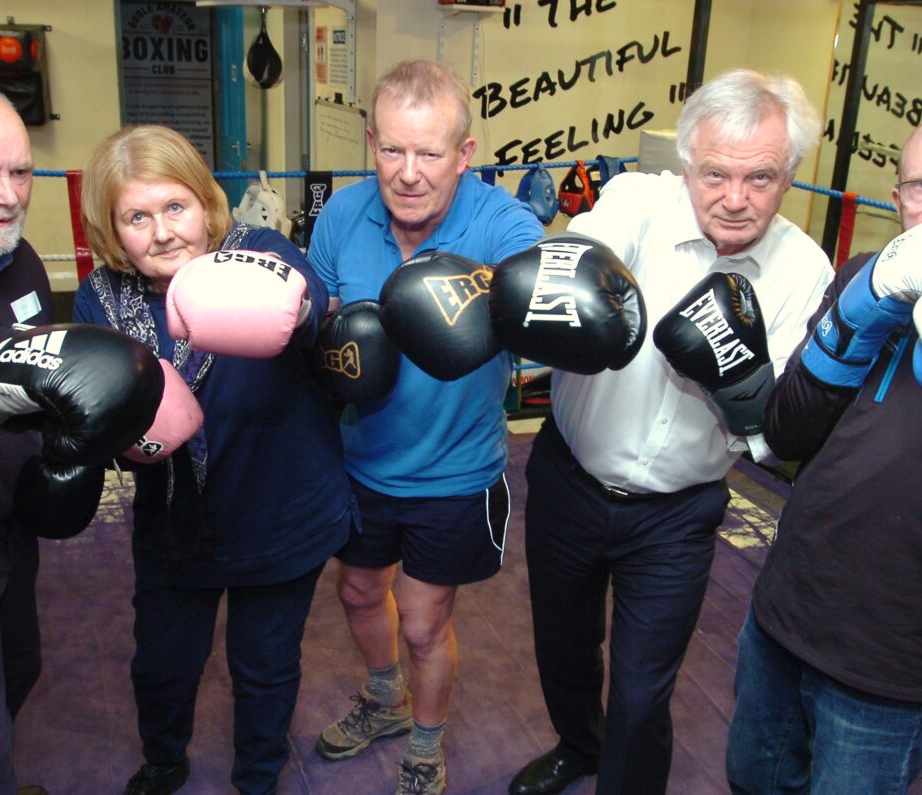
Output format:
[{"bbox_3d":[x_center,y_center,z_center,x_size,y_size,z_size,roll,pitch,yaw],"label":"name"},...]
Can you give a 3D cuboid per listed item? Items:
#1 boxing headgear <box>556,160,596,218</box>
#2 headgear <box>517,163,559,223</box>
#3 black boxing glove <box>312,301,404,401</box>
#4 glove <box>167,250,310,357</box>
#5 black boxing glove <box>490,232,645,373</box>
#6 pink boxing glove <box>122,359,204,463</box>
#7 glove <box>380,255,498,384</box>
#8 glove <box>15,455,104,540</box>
[{"bbox_3d":[0.529,-0.956,4.300,0.200,0.260,0.240,11,19,25],"label":"boxing headgear"},{"bbox_3d":[0.358,-0.937,4.300,0.240,0.260,0.200,-7,20,-28],"label":"headgear"},{"bbox_3d":[-0.161,-0.070,1.420,0.135,0.150,0.280,-4,1,-16],"label":"black boxing glove"},{"bbox_3d":[-0.271,-0.120,1.150,0.140,0.125,0.260,3,12,11],"label":"glove"},{"bbox_3d":[0.114,-0.111,1.010,0.155,0.135,0.280,1,19,3],"label":"black boxing glove"},{"bbox_3d":[-0.468,0.027,1.400,0.125,0.260,0.140,-3,45,-39],"label":"pink boxing glove"},{"bbox_3d":[-0.016,-0.107,1.130,0.135,0.150,0.280,-22,8,24],"label":"glove"},{"bbox_3d":[-0.582,0.129,1.360,0.135,0.135,0.280,-3,12,-11],"label":"glove"}]

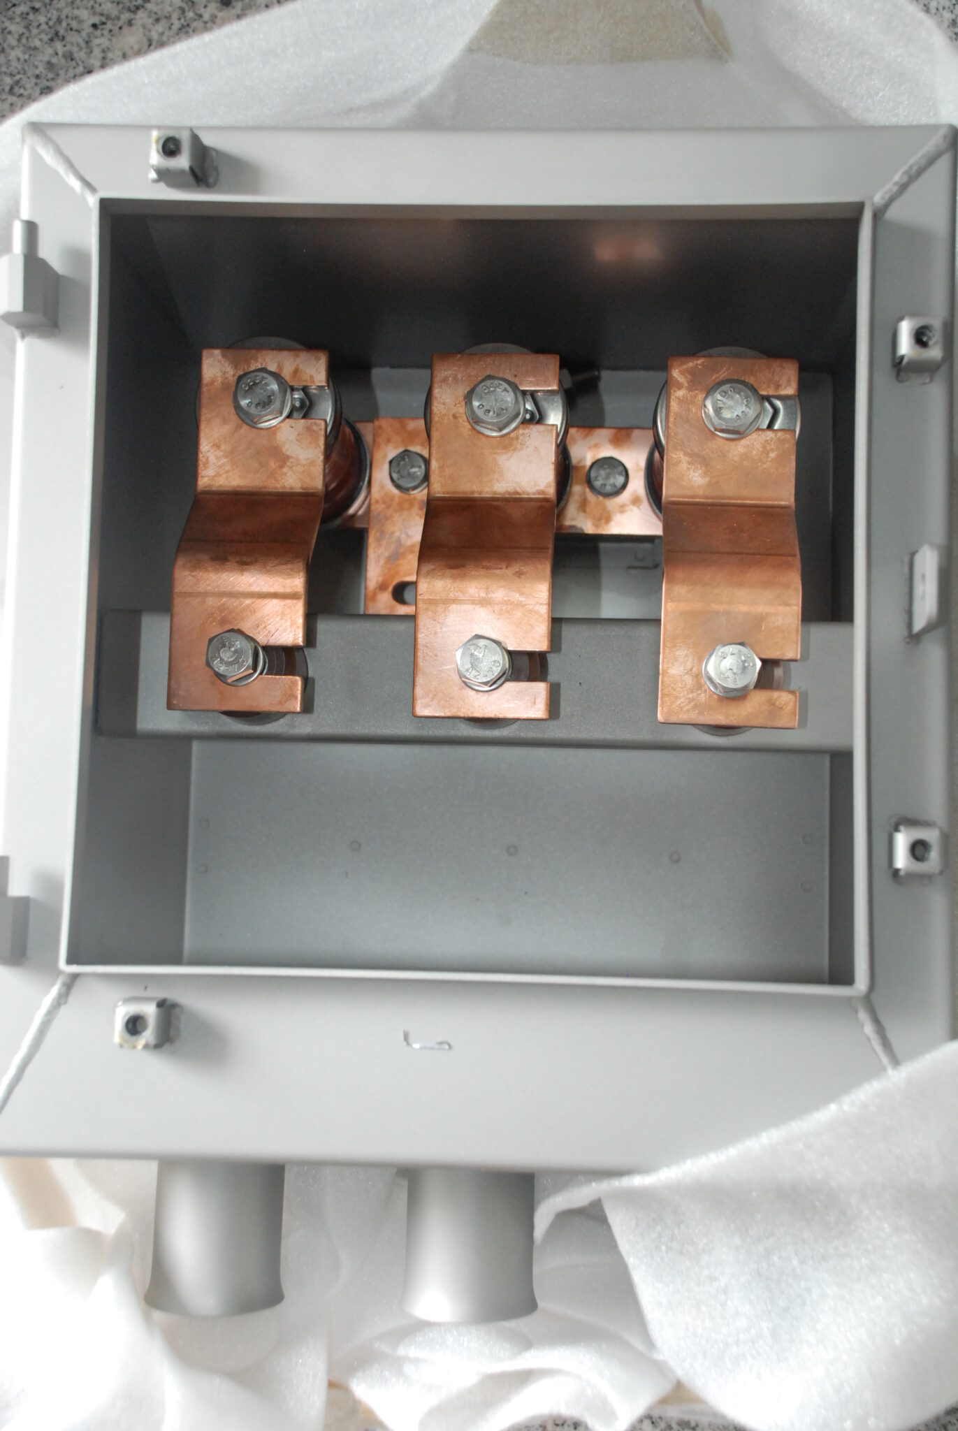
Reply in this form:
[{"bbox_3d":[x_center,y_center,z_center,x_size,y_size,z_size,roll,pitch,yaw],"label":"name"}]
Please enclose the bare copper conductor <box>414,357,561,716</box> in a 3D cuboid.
[{"bbox_3d":[0.004,-0.070,0.694,0.050,0.035,0.144,1,86,4],"label":"bare copper conductor"}]

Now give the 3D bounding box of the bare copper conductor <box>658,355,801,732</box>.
[{"bbox_3d":[0.094,-0.067,0.688,0.050,0.035,0.144,1,86,4],"label":"bare copper conductor"}]

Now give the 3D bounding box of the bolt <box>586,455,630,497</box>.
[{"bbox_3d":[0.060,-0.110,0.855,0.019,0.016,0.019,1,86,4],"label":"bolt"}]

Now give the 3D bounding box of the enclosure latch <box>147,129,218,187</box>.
[{"bbox_3d":[-0.104,-0.192,0.630,0.020,0.018,0.015,1,86,4],"label":"enclosure latch"}]

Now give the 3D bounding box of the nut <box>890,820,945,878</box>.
[{"bbox_3d":[0.141,0.044,0.595,0.015,0.018,0.019,1,86,4],"label":"nut"}]

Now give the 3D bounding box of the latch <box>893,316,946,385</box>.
[{"bbox_3d":[0.145,-0.122,0.607,0.015,0.018,0.019,1,86,4],"label":"latch"}]

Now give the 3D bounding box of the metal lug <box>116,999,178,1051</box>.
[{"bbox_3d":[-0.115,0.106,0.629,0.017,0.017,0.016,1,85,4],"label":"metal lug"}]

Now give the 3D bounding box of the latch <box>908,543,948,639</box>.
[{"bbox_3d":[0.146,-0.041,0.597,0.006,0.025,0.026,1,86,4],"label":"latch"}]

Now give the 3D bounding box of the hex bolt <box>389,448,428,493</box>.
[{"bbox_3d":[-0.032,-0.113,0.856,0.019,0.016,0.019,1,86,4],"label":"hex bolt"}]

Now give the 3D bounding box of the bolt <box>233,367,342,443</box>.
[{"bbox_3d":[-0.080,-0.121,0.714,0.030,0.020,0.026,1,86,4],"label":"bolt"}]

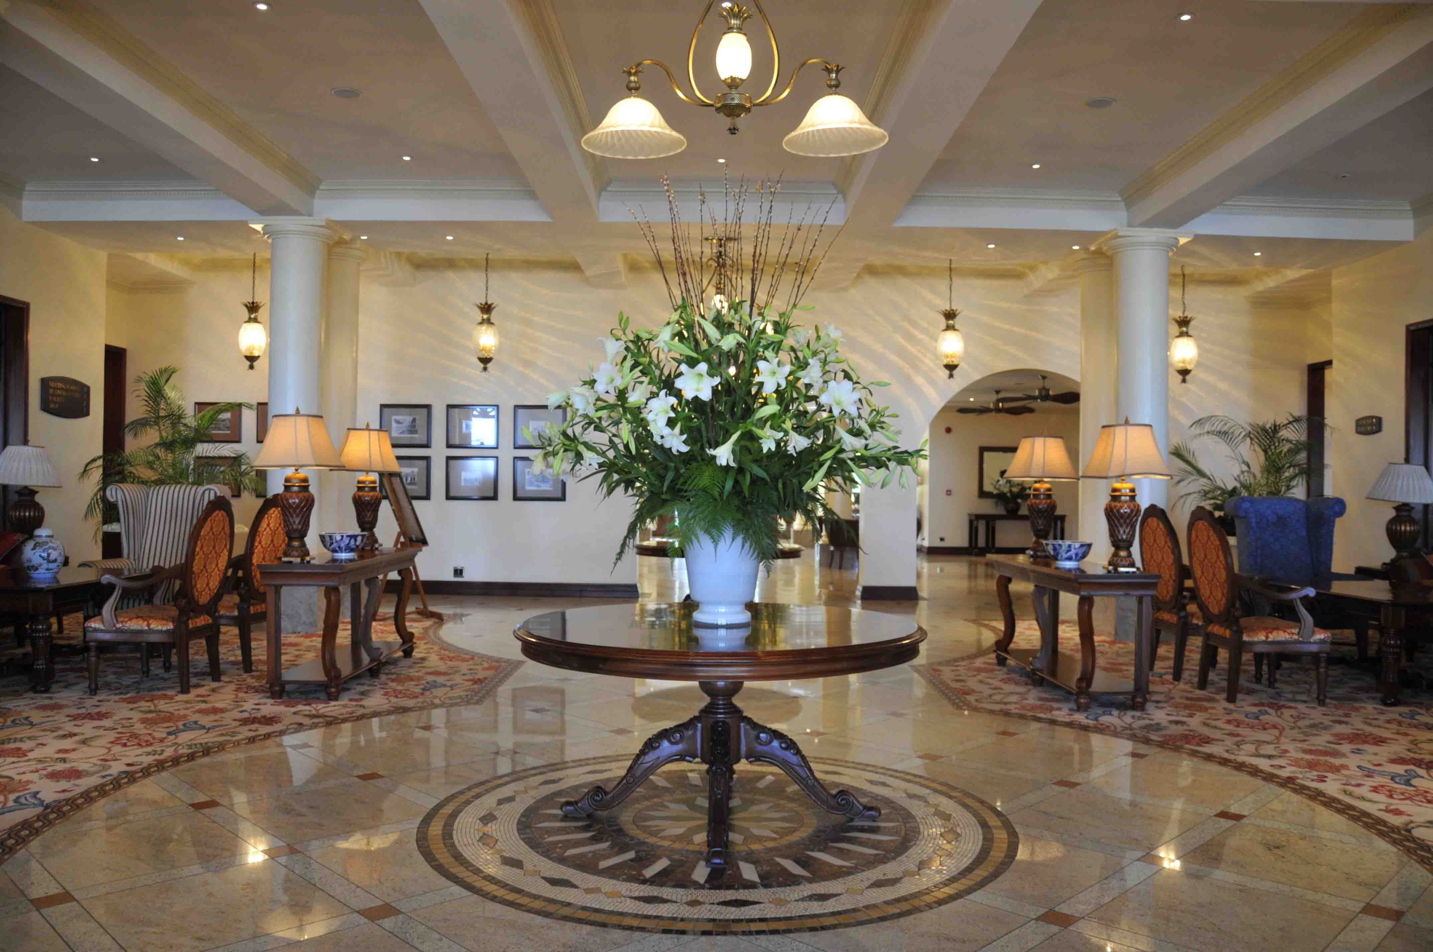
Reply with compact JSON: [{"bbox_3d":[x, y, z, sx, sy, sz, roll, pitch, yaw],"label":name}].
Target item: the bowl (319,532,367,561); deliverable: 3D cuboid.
[{"bbox_3d":[-2.354,0.441,6.767,0.305,0.160,0.305,1,0,0],"label":"bowl"}]

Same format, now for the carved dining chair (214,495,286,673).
[{"bbox_3d":[-3.364,0.714,7.365,0.700,1.185,0.610,1,0,3],"label":"carved dining chair"}]

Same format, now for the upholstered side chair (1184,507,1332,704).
[{"bbox_3d":[3.291,0.773,6.589,0.620,1.150,0.650,1,-1,0],"label":"upholstered side chair"}]

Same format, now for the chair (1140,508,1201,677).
[{"bbox_3d":[3.371,0.795,7.465,0.700,1.185,0.610,1,0,-2],"label":"chair"}]

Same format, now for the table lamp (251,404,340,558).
[{"bbox_3d":[-2.571,0.055,6.579,0.510,0.910,0.510,1,-1,0],"label":"table lamp"}]

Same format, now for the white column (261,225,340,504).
[{"bbox_3d":[-3.515,-0.403,9.077,0.610,3.410,0.610,1,-1,0],"label":"white column"}]

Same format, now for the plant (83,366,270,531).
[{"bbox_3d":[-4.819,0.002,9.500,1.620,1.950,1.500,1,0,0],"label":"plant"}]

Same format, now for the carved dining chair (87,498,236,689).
[{"bbox_3d":[-3.319,0.693,6.459,0.620,1.140,0.650,1,-1,0],"label":"carved dining chair"}]

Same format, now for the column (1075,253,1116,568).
[{"bbox_3d":[3.714,-0.308,10.207,0.610,3.440,0.610,1,-1,0],"label":"column"}]

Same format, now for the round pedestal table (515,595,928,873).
[{"bbox_3d":[0.014,0.900,3.986,1.500,0.730,1.500,1,-1,0],"label":"round pedestal table"}]

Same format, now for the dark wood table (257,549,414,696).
[{"bbox_3d":[-2.411,0.917,7.024,0.500,0.797,1.620,1,0,0],"label":"dark wood table"}]

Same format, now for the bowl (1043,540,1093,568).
[{"bbox_3d":[2.204,0.492,6.713,0.315,0.160,0.315,1,-1,0],"label":"bowl"}]

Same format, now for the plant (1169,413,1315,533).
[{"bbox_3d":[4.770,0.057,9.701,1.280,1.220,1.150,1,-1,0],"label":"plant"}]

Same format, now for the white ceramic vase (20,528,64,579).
[{"bbox_3d":[-4.452,0.511,7.097,0.290,0.325,0.290,1,0,0],"label":"white ceramic vase"}]

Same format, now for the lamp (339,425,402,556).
[{"bbox_3d":[-2.501,0.074,7.699,0.500,0.910,0.500,1,-1,0],"label":"lamp"}]

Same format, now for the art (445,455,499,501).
[{"bbox_3d":[-2.760,0.025,12.201,0.600,0.515,0.040,1,-1,0],"label":"art"}]

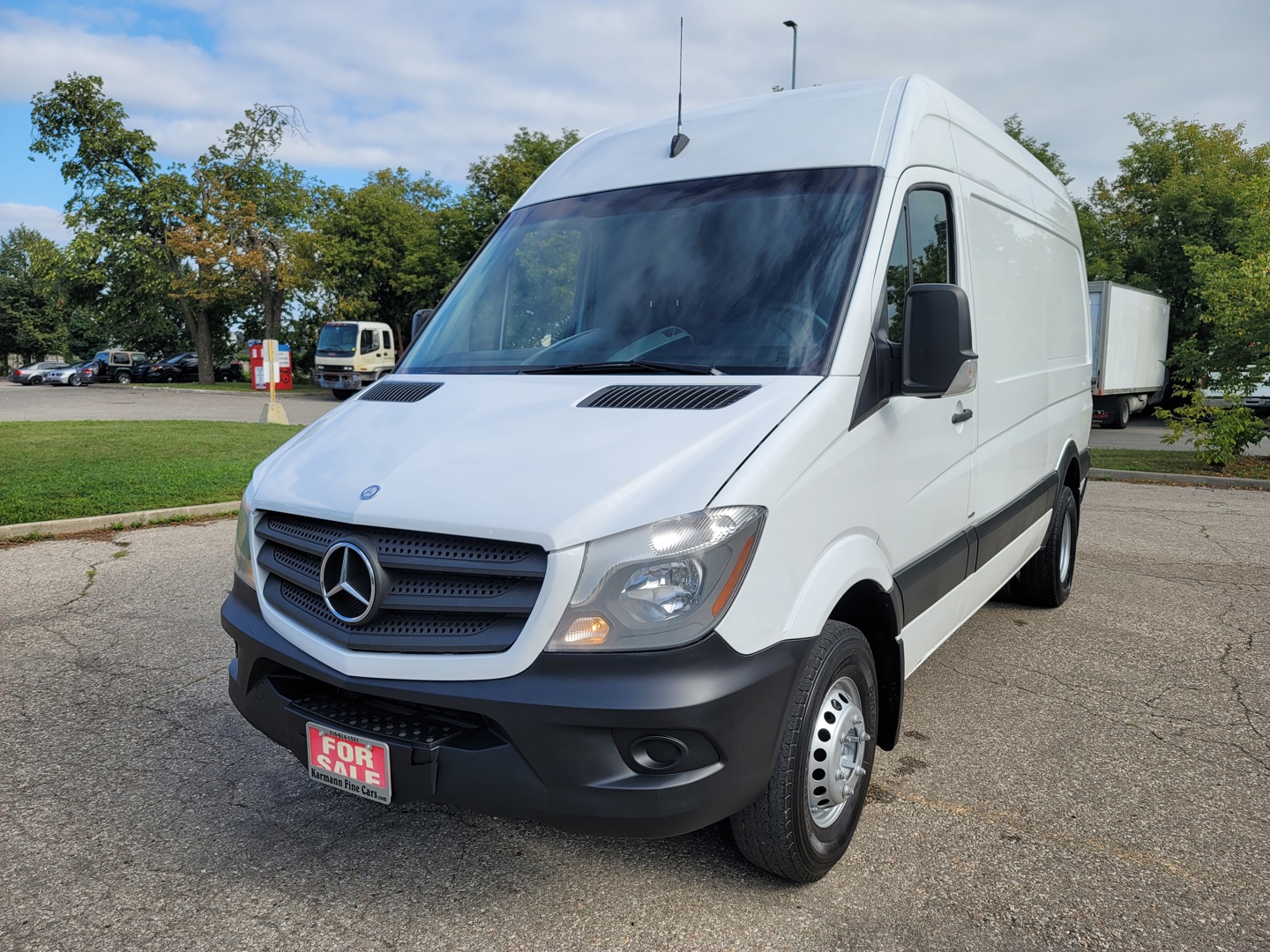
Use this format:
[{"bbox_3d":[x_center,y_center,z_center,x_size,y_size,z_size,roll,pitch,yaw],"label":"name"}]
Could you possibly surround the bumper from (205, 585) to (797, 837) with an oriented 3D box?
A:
[{"bbox_3d":[-0.541,0.593,2.738,1.950,0.540,0.830,5,9,34],"label":"bumper"}]

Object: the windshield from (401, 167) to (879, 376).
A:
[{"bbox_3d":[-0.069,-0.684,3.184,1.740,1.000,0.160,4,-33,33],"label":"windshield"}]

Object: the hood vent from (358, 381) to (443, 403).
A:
[{"bbox_3d":[-0.793,-0.278,3.085,0.145,0.035,0.470,-33,26,-35],"label":"hood vent"}]

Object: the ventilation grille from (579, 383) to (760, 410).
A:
[{"bbox_3d":[0.095,-0.219,2.587,0.487,0.030,0.152,2,32,19],"label":"ventilation grille"}]

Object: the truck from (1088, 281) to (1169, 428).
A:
[{"bbox_3d":[13.047,-3.329,25.863,2.480,3.580,9.300,6,10,39],"label":"truck"}]

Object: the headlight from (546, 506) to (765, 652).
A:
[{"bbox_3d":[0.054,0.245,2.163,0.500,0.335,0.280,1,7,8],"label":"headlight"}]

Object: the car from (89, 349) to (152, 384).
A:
[{"bbox_3d":[-26.480,-5.720,48.850,1.690,1.800,3.900,4,8,33],"label":"car"}]

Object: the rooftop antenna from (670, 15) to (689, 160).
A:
[{"bbox_3d":[0.177,-1.502,3.558,0.065,0.540,0.150,5,9,34],"label":"rooftop antenna"}]

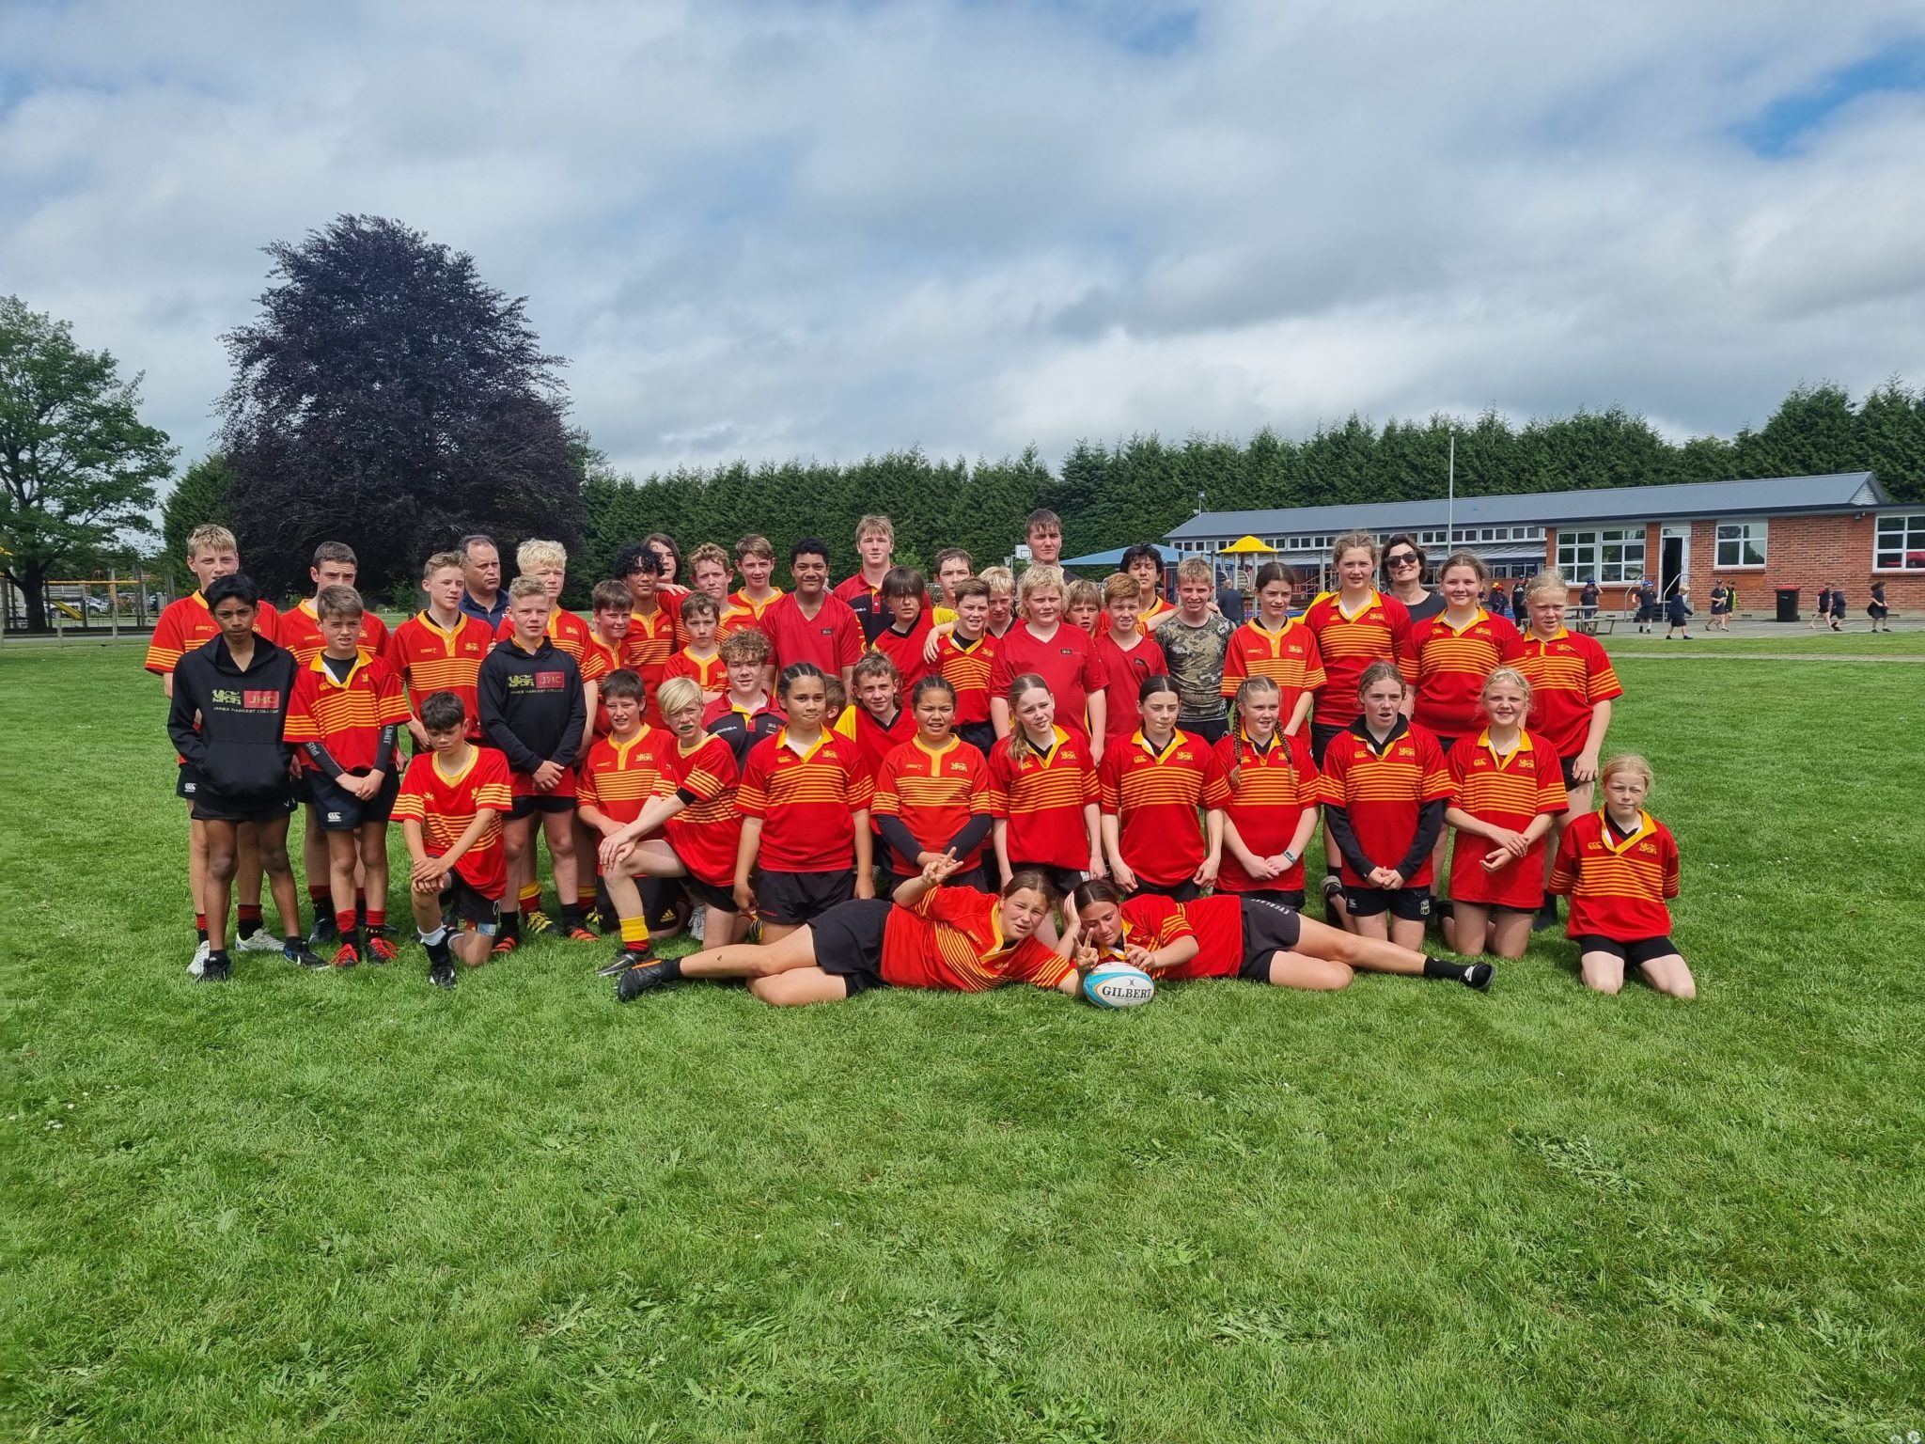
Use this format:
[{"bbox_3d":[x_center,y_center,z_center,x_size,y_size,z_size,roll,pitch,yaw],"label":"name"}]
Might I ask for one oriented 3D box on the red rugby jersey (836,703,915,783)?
[{"bbox_3d":[-0.323,0.227,6.400,0.480,0.620,0.270,-1,6,-3],"label":"red rugby jersey"}]

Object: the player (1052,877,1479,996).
[{"bbox_3d":[1.178,0.791,5.534,1.570,0.370,0.500,0,6,5],"label":"player"}]

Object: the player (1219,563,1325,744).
[{"bbox_3d":[1.337,0.097,6.200,0.460,1.558,0.280,1,6,9],"label":"player"}]

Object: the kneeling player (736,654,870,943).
[{"bbox_3d":[-0.659,0.331,5.934,0.540,1.172,0.600,-1,6,-6],"label":"kneeling player"}]

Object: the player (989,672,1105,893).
[{"bbox_3d":[0.354,0.362,6.130,0.480,1.120,0.500,0,6,5],"label":"player"}]

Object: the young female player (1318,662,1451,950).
[{"bbox_3d":[1.773,0.321,6.122,0.540,1.180,0.620,0,6,6],"label":"young female player"}]

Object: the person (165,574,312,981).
[{"bbox_3d":[-2.849,0.195,5.700,0.510,1.570,0.370,-3,6,-21],"label":"person"}]

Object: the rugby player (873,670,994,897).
[{"bbox_3d":[-0.124,0.364,6.130,0.510,1.120,0.500,0,6,-1],"label":"rugby player"}]

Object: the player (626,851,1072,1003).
[{"bbox_3d":[-0.432,0.762,5.429,1.680,0.480,0.500,-1,6,0],"label":"player"}]

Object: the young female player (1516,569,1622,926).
[{"bbox_3d":[2.547,0.115,6.142,0.500,1.518,0.290,2,6,23],"label":"young female player"}]

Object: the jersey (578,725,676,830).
[{"bbox_3d":[-1.441,0.343,6.200,0.460,0.640,0.270,-1,6,-11],"label":"jersey"}]

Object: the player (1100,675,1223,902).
[{"bbox_3d":[0.828,0.347,5.969,0.480,1.113,0.580,0,6,8],"label":"player"}]

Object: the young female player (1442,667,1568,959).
[{"bbox_3d":[2.196,0.332,5.908,0.500,1.137,0.580,1,6,13],"label":"young female player"}]

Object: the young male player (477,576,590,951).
[{"bbox_3d":[-1.819,0.161,6.173,0.480,1.560,0.380,-2,6,-16],"label":"young male player"}]

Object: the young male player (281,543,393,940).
[{"bbox_3d":[-2.709,0.077,6.355,0.500,1.710,0.360,-2,6,-16],"label":"young male player"}]

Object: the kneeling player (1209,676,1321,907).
[{"bbox_3d":[1.272,0.365,6.100,0.470,1.110,0.500,1,6,10],"label":"kneeling player"}]

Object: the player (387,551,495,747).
[{"bbox_3d":[-2.274,0.091,6.159,0.470,1.625,0.290,-3,6,-25],"label":"player"}]

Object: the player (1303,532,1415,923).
[{"bbox_3d":[1.708,0.028,6.238,0.490,1.683,0.290,1,6,16],"label":"player"}]

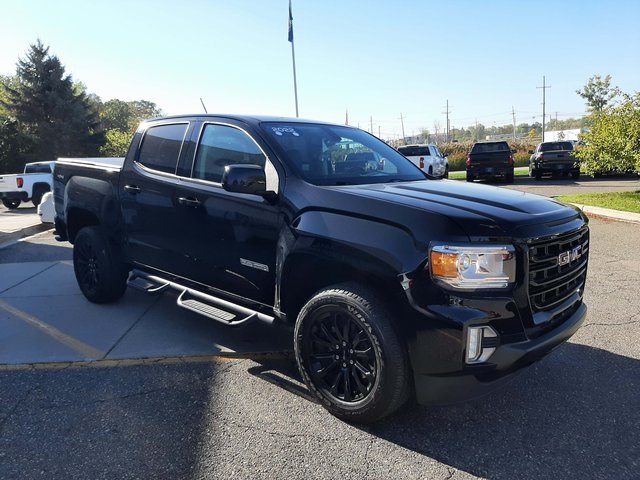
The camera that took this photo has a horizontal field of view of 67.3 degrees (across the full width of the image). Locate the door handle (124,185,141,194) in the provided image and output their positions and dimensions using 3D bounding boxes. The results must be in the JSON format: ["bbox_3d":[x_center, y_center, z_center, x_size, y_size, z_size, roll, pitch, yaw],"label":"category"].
[{"bbox_3d":[-1.545,-0.416,3.961,0.240,0.055,0.055,9,13,42],"label":"door handle"}]

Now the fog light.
[{"bbox_3d":[0.725,0.476,2.165,0.150,0.180,0.100,-5,11,-27],"label":"fog light"}]

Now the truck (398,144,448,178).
[{"bbox_3d":[4.830,-3.800,23.700,2.070,1.940,5.850,2,11,23],"label":"truck"}]

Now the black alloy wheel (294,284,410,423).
[{"bbox_3d":[0.177,0.623,2.680,0.770,0.770,0.260,9,13,42],"label":"black alloy wheel"}]

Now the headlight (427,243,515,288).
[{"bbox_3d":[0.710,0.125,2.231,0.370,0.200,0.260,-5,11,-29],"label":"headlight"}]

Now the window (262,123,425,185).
[{"bbox_3d":[0.236,-0.667,3.496,1.420,0.150,0.740,-10,48,-47],"label":"window"}]

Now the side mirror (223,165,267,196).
[{"bbox_3d":[-0.468,-0.369,2.980,0.130,0.190,0.240,8,12,41],"label":"side mirror"}]

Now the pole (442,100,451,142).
[{"bbox_3d":[30.263,-27.033,115.000,2.100,13.000,0.350,1,10,15],"label":"pole"}]

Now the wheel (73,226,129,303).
[{"bbox_3d":[-2.220,0.246,4.890,0.775,0.775,0.270,8,12,41],"label":"wheel"}]

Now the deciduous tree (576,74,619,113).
[{"bbox_3d":[17.318,-7.395,30.000,2.600,5.600,2.600,4,11,30],"label":"deciduous tree"}]

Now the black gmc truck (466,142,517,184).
[{"bbox_3d":[8.276,-3.836,23.116,2.060,1.920,5.880,2,10,20],"label":"black gmc truck"}]

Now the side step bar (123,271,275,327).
[{"bbox_3d":[-0.996,0.409,3.597,1.840,0.125,0.200,9,13,42],"label":"side step bar"}]

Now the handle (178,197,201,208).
[{"bbox_3d":[-0.931,-0.268,3.430,0.240,0.050,0.060,8,12,41],"label":"handle"}]

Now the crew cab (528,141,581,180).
[{"bbox_3d":[11.500,-3.930,23.570,1.910,1.790,5.400,2,10,20],"label":"crew cab"}]

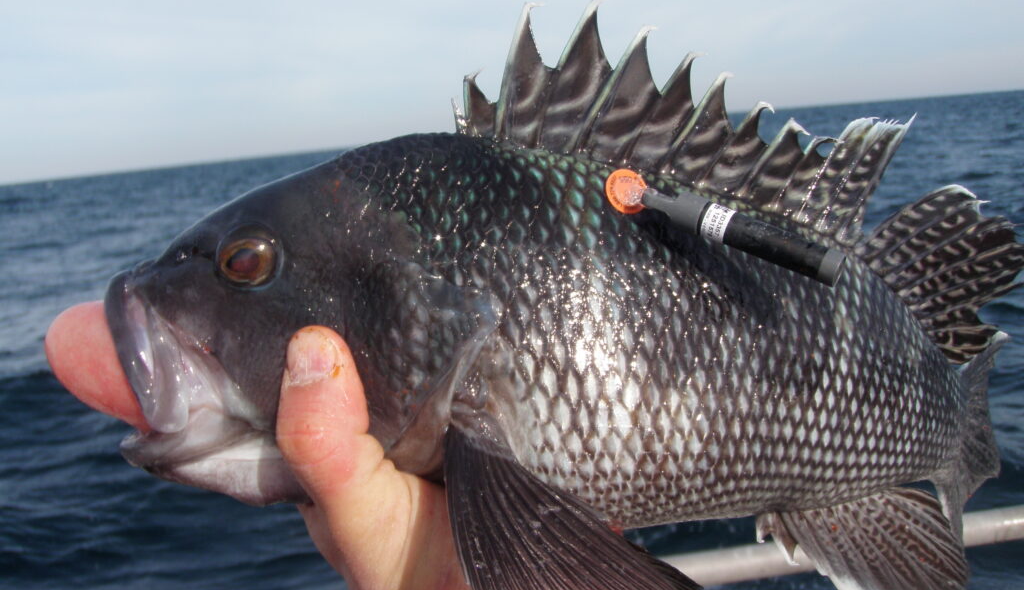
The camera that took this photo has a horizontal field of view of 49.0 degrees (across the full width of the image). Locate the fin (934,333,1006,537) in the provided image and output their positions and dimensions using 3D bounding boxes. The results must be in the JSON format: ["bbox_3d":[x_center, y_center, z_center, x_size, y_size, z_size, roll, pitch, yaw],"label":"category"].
[{"bbox_3d":[0.219,0.064,0.530,0.018,0.100,0.090,7,-4,39],"label":"fin"}]

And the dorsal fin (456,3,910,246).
[{"bbox_3d":[0.069,-0.065,0.417,0.180,0.063,0.014,12,0,-18],"label":"dorsal fin"}]

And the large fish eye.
[{"bbox_3d":[-0.085,-0.012,0.360,0.020,0.019,0.012,-5,-4,1],"label":"large fish eye"}]

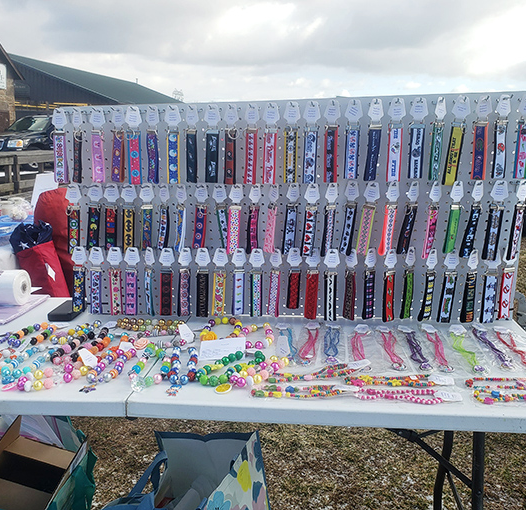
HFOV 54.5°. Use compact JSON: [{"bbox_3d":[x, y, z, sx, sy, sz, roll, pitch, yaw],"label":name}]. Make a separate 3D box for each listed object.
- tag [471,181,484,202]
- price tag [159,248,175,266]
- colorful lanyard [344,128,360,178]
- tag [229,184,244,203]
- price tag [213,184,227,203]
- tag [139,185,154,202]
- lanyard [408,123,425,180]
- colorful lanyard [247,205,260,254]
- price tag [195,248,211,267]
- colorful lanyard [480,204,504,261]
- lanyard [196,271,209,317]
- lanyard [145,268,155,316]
[{"bbox_3d":[0.534,-0.158,1.272,0.043,0.057,0.005,-8,15,-22],"label":"tag"},{"bbox_3d":[-0.271,0.008,1.446,0.043,0.054,0.003,1,13,7],"label":"price tag"},{"bbox_3d":[0.225,-0.259,1.293,0.034,0.129,0.014,2,14,7],"label":"colorful lanyard"},{"bbox_3d":[-0.071,-0.165,1.367,0.043,0.051,0.003,1,13,7],"label":"tag"},{"bbox_3d":[-0.115,-0.164,1.367,0.044,0.055,0.005,3,13,12],"label":"price tag"},{"bbox_3d":[-0.310,-0.163,1.367,0.040,0.051,0.004,-6,15,-17],"label":"tag"},{"bbox_3d":[0.383,-0.257,1.278,0.034,0.133,0.012,1,13,7],"label":"lanyard"},{"bbox_3d":[-0.026,-0.068,1.373,0.032,0.135,0.012,-5,17,-32],"label":"colorful lanyard"},{"bbox_3d":[-0.168,0.007,1.433,0.043,0.052,0.005,0,13,8],"label":"price tag"},{"bbox_3d":[0.582,-0.056,1.292,0.033,0.144,0.012,6,15,15],"label":"colorful lanyard"},{"bbox_3d":[-0.175,0.111,1.464,0.034,0.138,0.012,1,13,7],"label":"lanyard"},{"bbox_3d":[-0.324,0.107,1.473,0.032,0.141,0.012,10,17,33],"label":"lanyard"}]

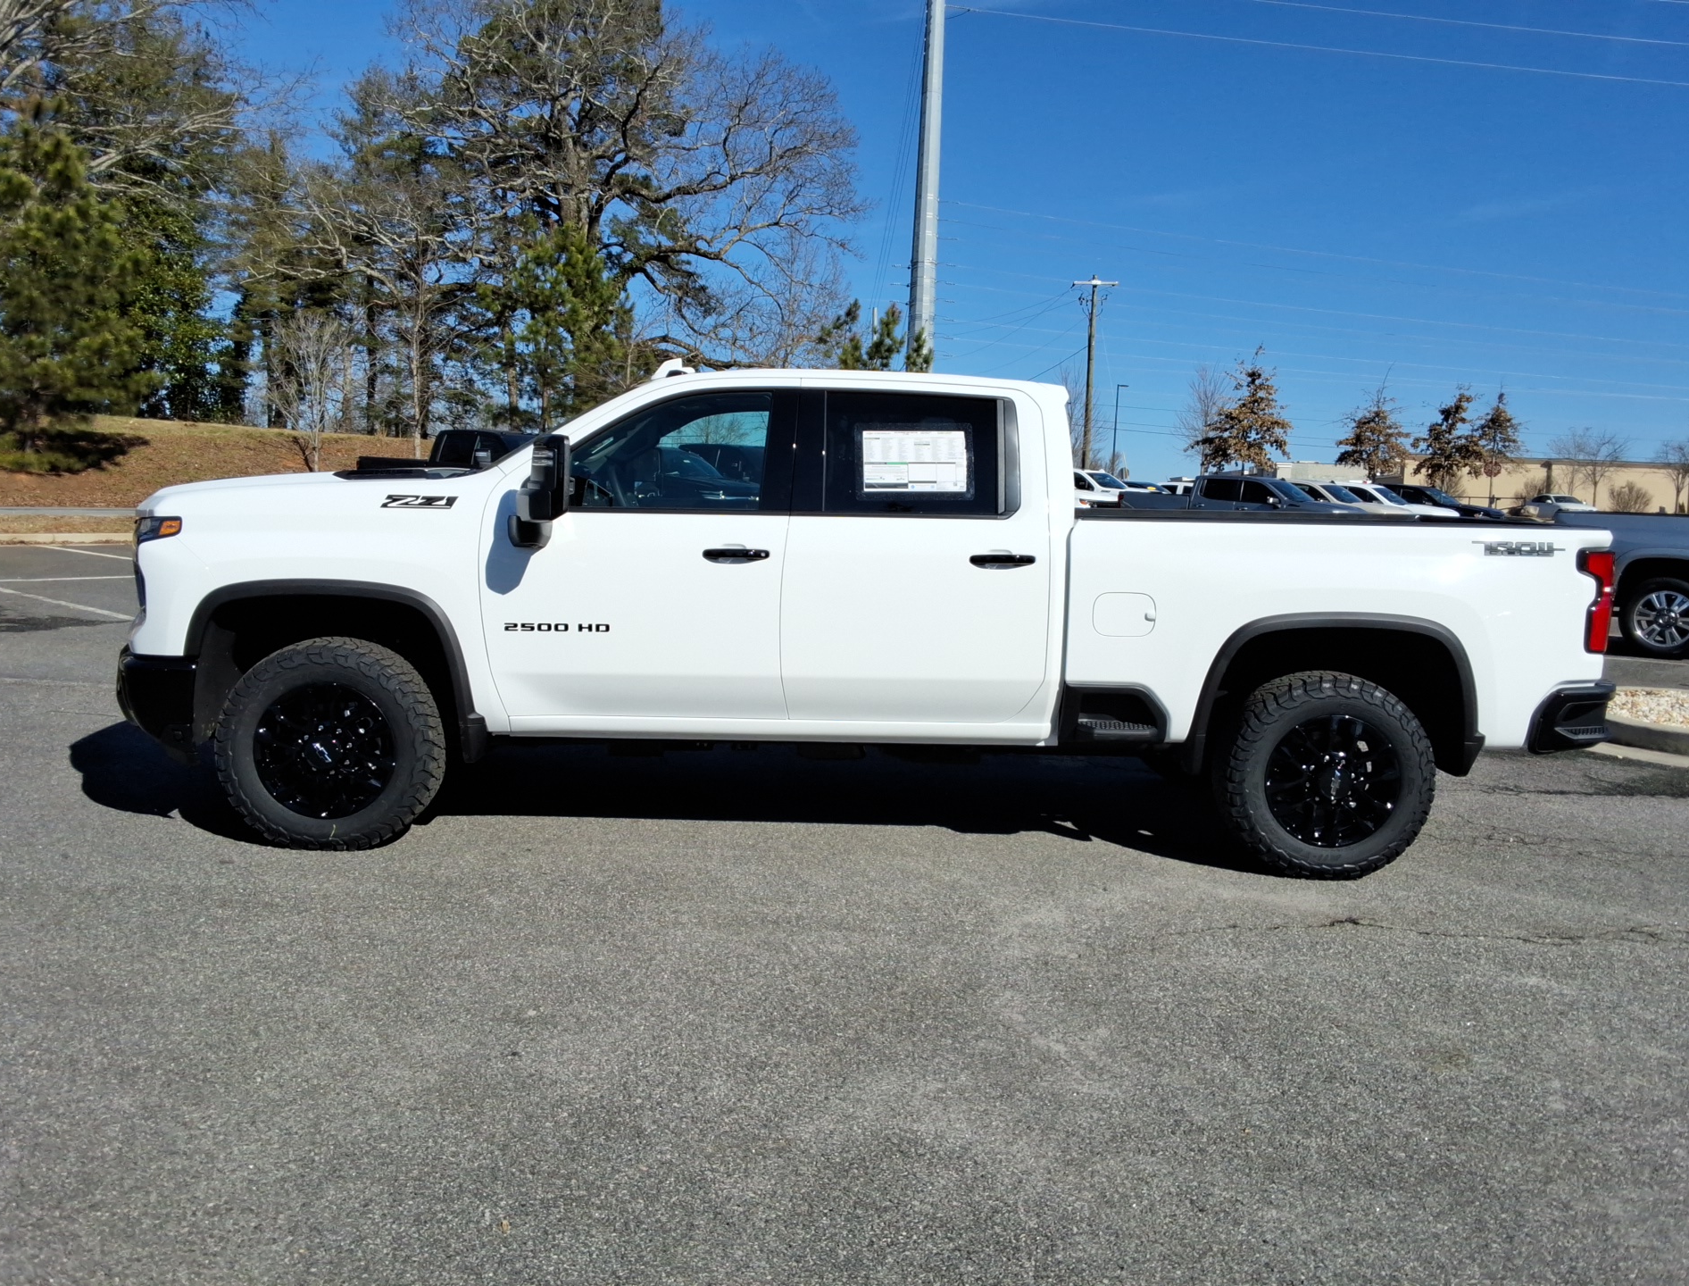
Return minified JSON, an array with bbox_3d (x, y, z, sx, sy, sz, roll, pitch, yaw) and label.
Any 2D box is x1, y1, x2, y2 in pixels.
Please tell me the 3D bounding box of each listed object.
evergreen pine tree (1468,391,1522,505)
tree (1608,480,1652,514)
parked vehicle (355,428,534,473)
[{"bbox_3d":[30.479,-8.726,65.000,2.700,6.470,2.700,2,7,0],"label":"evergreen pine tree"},{"bbox_3d":[45.317,-8.276,80.130,2.218,2.241,2.218,6,8,29],"label":"tree"},{"bbox_3d":[-5.891,-2.613,23.804,6.200,2.000,2.100,8,9,39],"label":"parked vehicle"}]

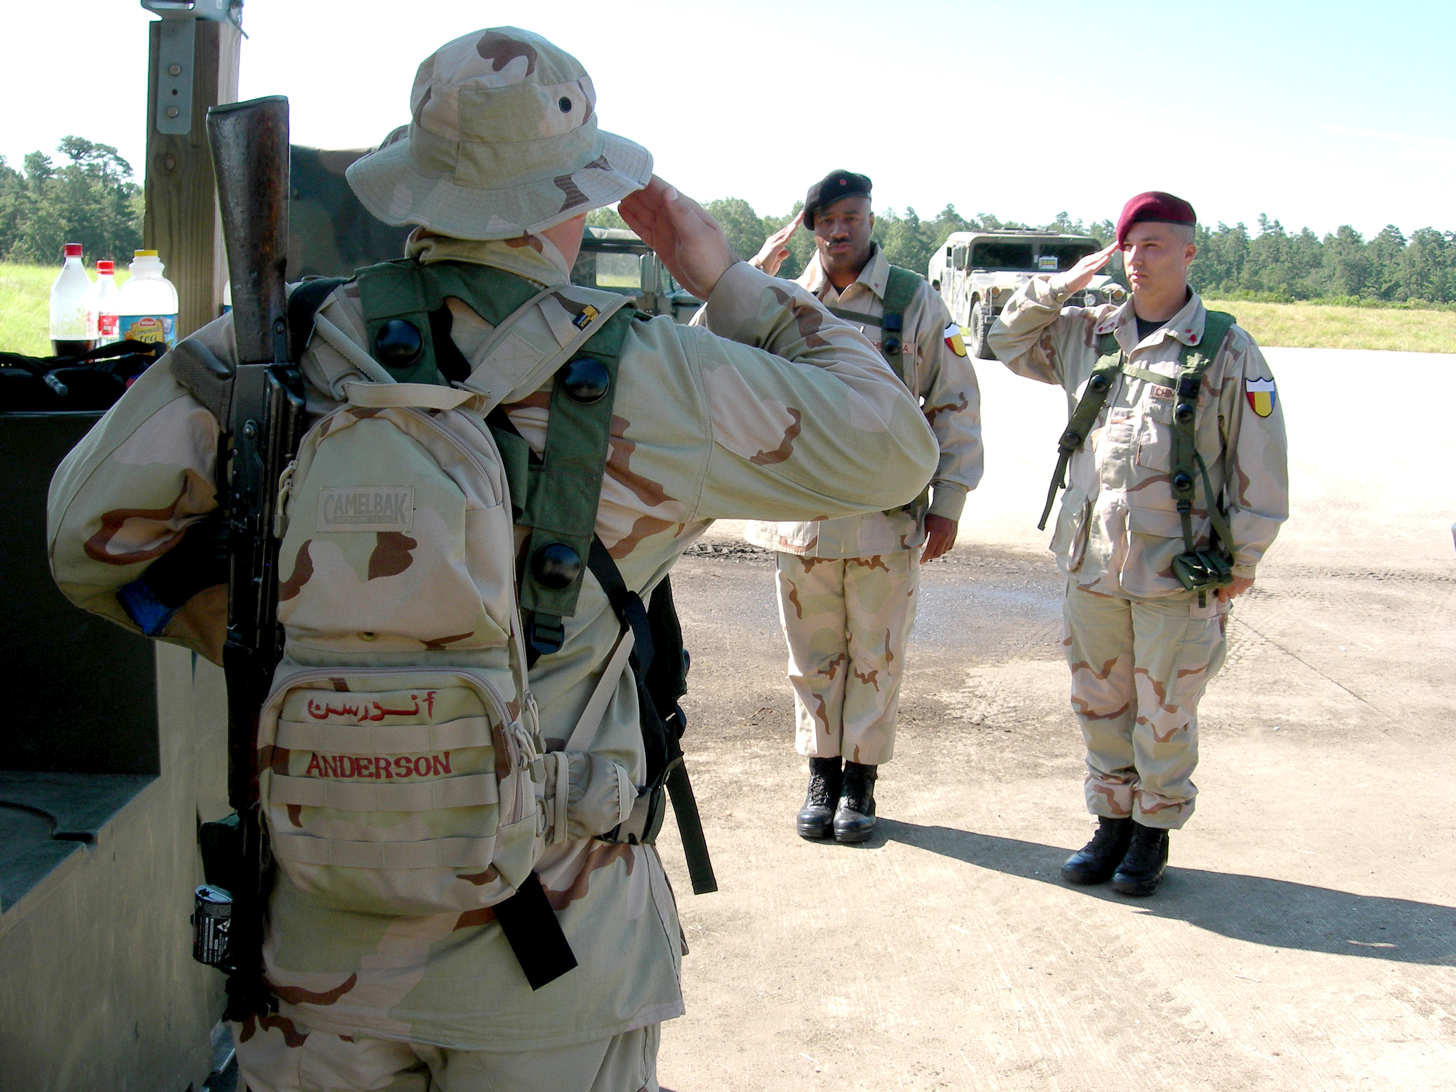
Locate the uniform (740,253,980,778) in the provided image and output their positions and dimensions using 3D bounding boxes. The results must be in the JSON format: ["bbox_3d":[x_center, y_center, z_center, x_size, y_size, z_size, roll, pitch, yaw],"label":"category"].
[{"bbox_3d":[0.307,-0.057,4.724,0.780,1.450,0.420,4,10,13],"label":"uniform"}]

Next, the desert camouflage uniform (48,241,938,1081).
[{"bbox_3d":[-0.253,0.412,1.929,0.900,1.450,0.450,4,10,14],"label":"desert camouflage uniform"}]

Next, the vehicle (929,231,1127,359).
[{"bbox_3d":[4.455,-3.828,26.047,2.200,1.850,4.600,2,9,0],"label":"vehicle"}]

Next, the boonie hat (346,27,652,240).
[{"bbox_3d":[-0.230,-0.418,1.750,0.305,0.185,0.330,2,9,0],"label":"boonie hat"}]

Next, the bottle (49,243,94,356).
[{"bbox_3d":[-1.175,-0.404,3.100,0.088,0.280,0.088,-2,10,-20],"label":"bottle"}]

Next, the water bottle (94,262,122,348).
[{"bbox_3d":[-1.145,-0.406,3.180,0.073,0.240,0.073,-2,10,-19],"label":"water bottle"}]

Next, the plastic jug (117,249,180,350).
[{"bbox_3d":[-1.046,-0.401,3.120,0.108,0.265,0.108,-2,10,-18],"label":"plastic jug"}]

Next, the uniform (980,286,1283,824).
[{"bbox_3d":[1.085,0.038,4.560,0.720,1.450,0.400,8,12,35],"label":"uniform"}]

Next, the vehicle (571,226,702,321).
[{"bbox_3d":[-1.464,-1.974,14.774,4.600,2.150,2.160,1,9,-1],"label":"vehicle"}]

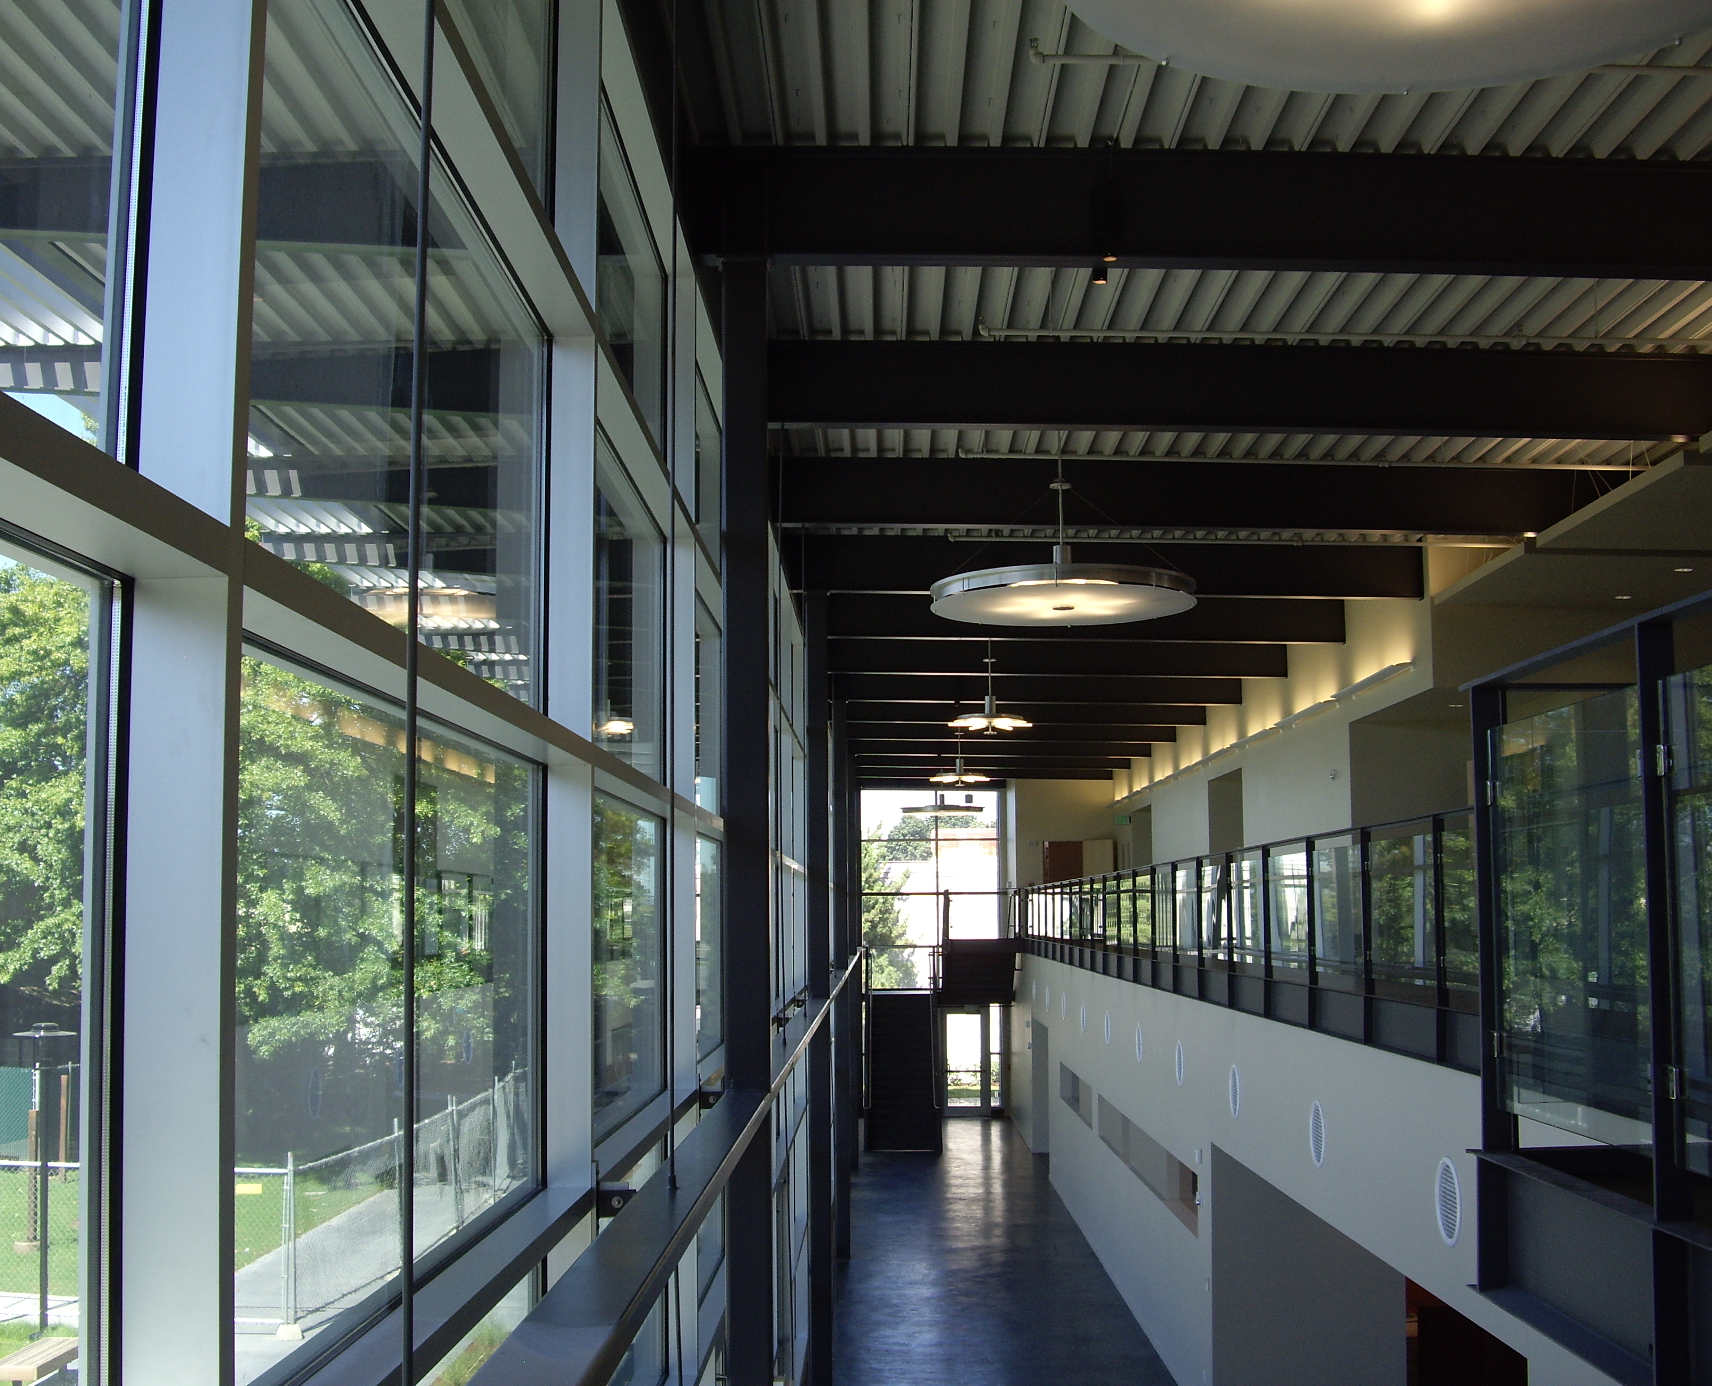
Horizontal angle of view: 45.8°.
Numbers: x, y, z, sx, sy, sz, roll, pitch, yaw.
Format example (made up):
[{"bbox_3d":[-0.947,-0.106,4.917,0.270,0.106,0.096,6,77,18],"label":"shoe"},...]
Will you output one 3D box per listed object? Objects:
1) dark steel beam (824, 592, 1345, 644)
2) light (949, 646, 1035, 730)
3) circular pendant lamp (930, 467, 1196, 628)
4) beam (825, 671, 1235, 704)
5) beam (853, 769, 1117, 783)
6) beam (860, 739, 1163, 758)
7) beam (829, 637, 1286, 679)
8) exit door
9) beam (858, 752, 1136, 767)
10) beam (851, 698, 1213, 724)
[{"bbox_3d":[2.456,-0.832,22.322,5.813,0.528,0.185,1,-6,1],"label":"dark steel beam"},{"bbox_3d":[1.594,-0.048,23.889,1.003,1.018,1.003,-1,-6,1],"label":"light"},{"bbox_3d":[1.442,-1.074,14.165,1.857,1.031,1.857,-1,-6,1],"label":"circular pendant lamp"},{"bbox_3d":[2.559,-0.127,28.802,5.813,0.528,0.185,1,-6,1],"label":"beam"},{"bbox_3d":[2.815,1.640,45.004,5.813,0.528,0.185,1,-6,1],"label":"beam"},{"bbox_3d":[2.713,0.933,38.523,5.813,0.528,0.185,1,-6,1],"label":"beam"},{"bbox_3d":[2.508,-0.480,25.562,5.813,0.528,0.185,1,-6,1],"label":"beam"},{"bbox_3d":[2.688,8.556,47.059,1.396,2.542,0.120,-1,-6,1],"label":"exit door"},{"bbox_3d":[2.764,1.286,41.764,5.813,0.528,0.185,1,-6,1],"label":"beam"},{"bbox_3d":[2.611,0.227,32.043,5.813,0.528,0.185,1,-6,1],"label":"beam"}]

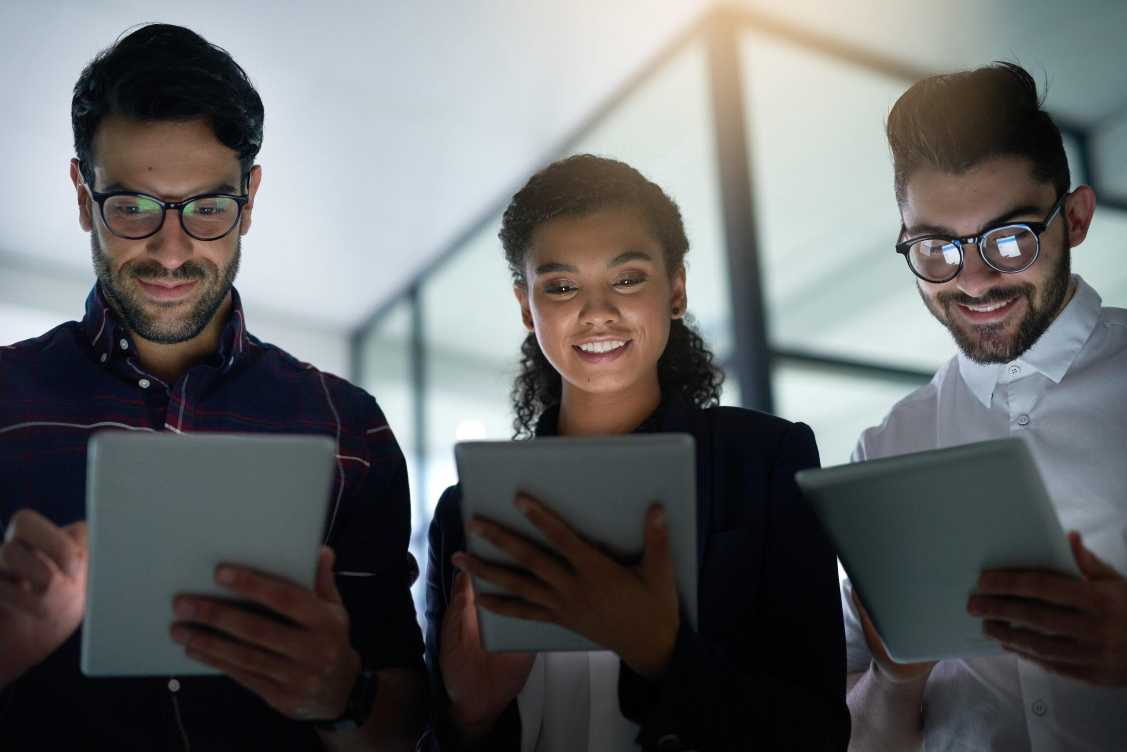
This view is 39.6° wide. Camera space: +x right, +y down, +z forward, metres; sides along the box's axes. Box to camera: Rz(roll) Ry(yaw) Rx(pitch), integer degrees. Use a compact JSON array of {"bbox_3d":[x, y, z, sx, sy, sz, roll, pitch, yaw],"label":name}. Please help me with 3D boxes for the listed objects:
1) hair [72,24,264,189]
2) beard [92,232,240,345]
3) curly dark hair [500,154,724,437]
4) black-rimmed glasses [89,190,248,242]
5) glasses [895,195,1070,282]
[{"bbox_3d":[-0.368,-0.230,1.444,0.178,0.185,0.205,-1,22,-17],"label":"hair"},{"bbox_3d":[-0.363,-0.082,1.440,0.137,0.092,0.090,-1,22,-17],"label":"beard"},{"bbox_3d":[0.049,-0.080,1.565,0.218,0.282,0.220,-6,-2,0],"label":"curly dark hair"},{"bbox_3d":[-0.363,-0.166,1.436,0.144,0.048,0.143,-1,22,-17],"label":"black-rimmed glasses"},{"bbox_3d":[0.394,-0.138,1.463,0.143,0.050,0.143,-7,18,27],"label":"glasses"}]

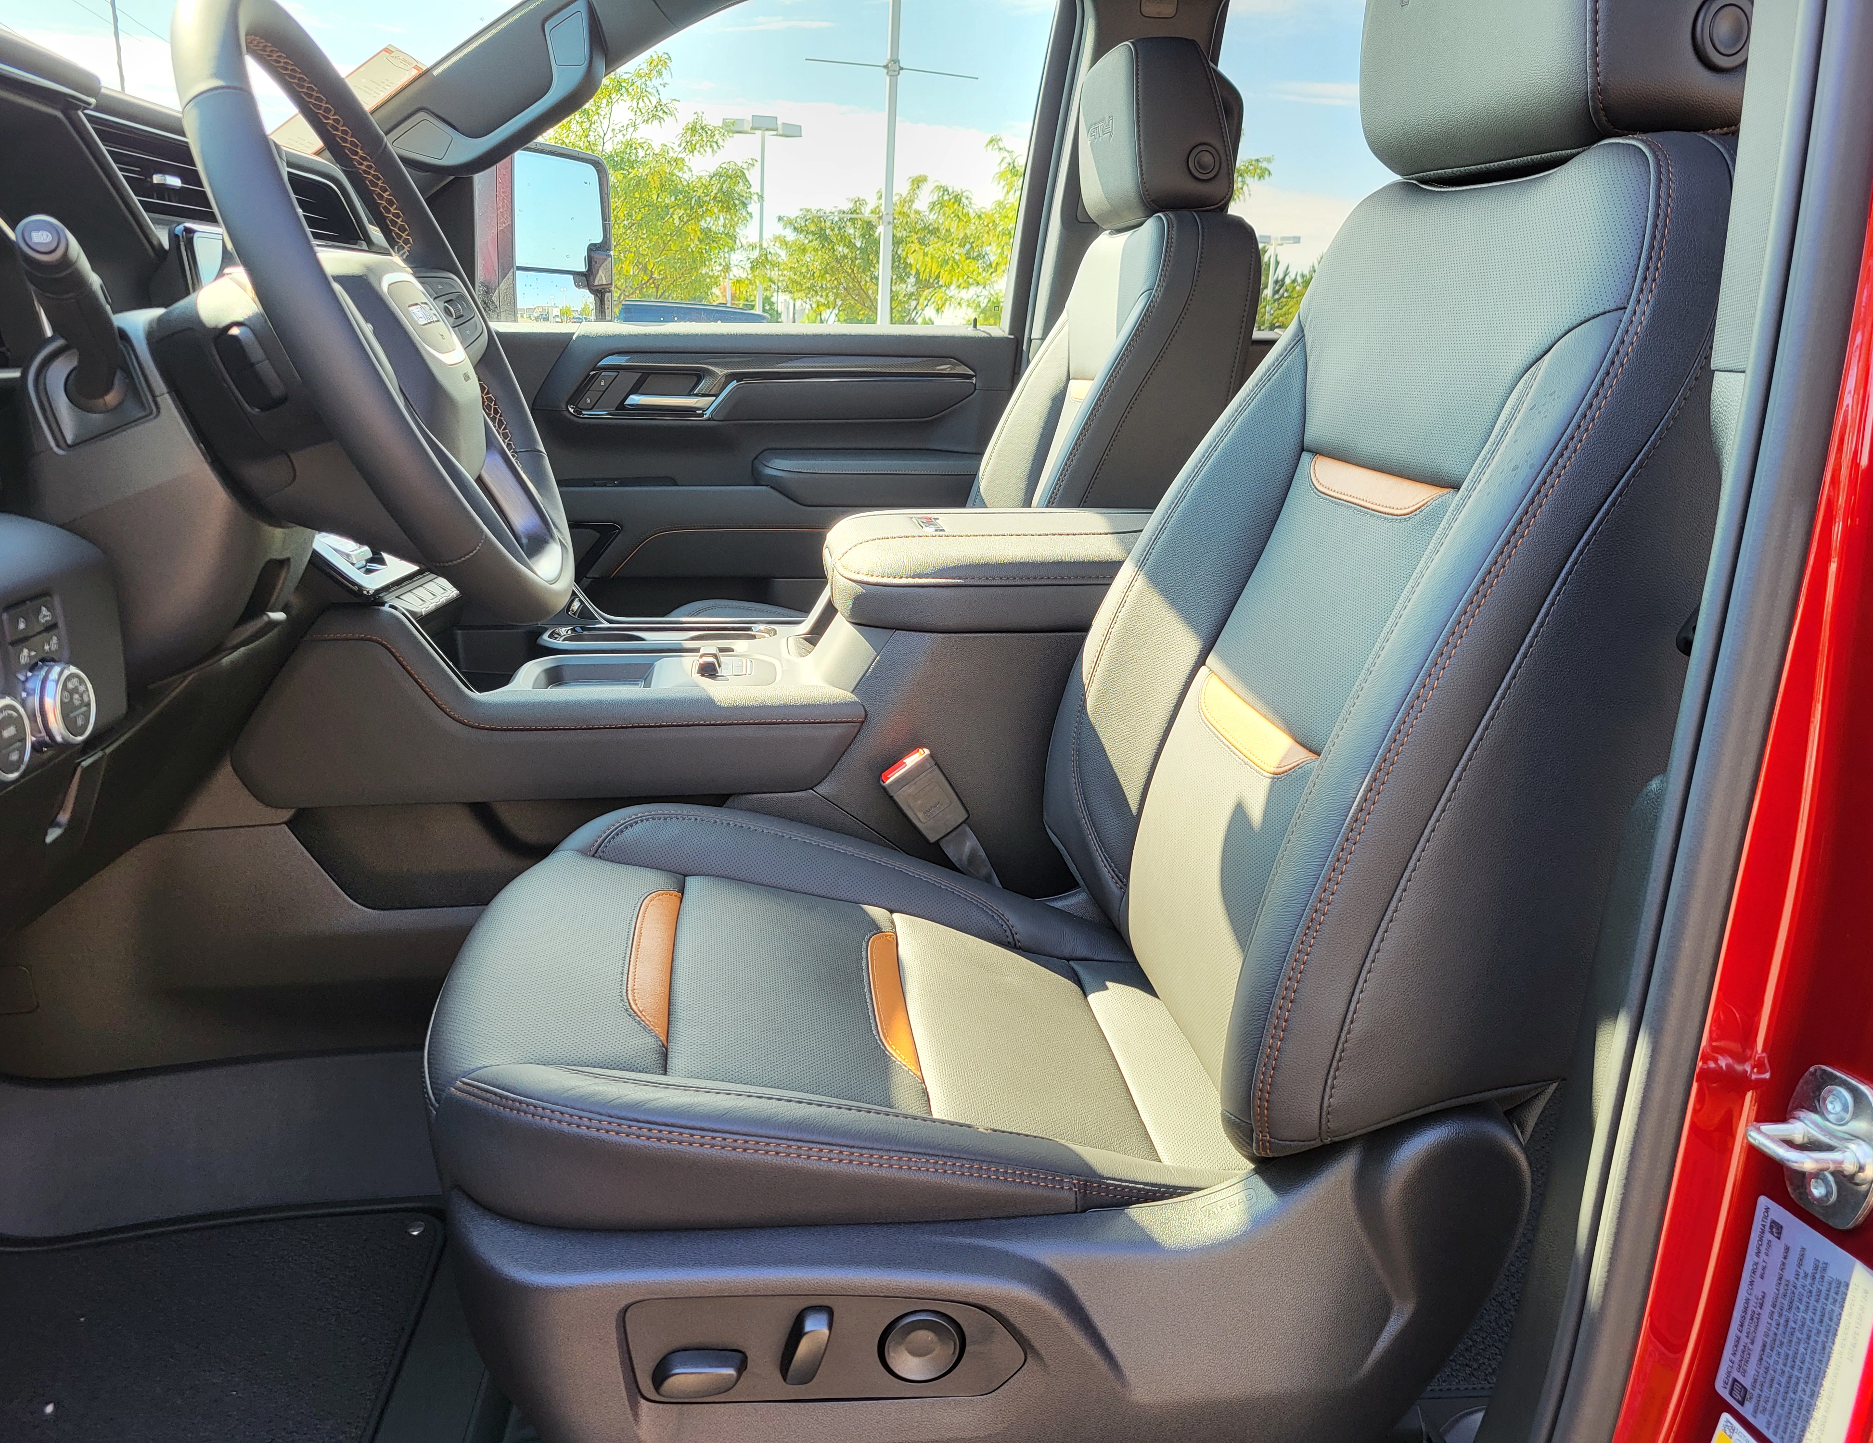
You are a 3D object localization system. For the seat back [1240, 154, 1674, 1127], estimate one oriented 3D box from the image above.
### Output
[{"bbox_3d":[0.290,-0.073,0.989,0.235,0.640,0.520,19,13,-13],"label":"seat back"}]

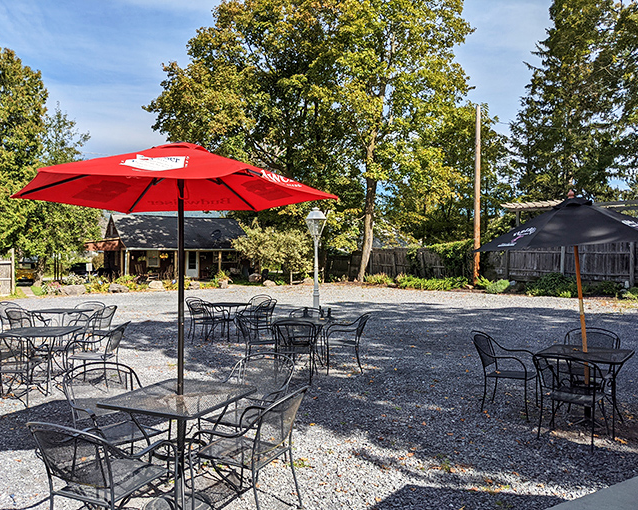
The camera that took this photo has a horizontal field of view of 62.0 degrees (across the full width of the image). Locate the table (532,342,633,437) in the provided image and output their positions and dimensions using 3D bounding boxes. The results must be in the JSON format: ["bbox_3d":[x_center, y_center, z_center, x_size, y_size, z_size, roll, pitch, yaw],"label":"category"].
[{"bbox_3d":[2.623,1.314,5.225,0.770,0.720,0.770,0,0,39],"label":"table"}]

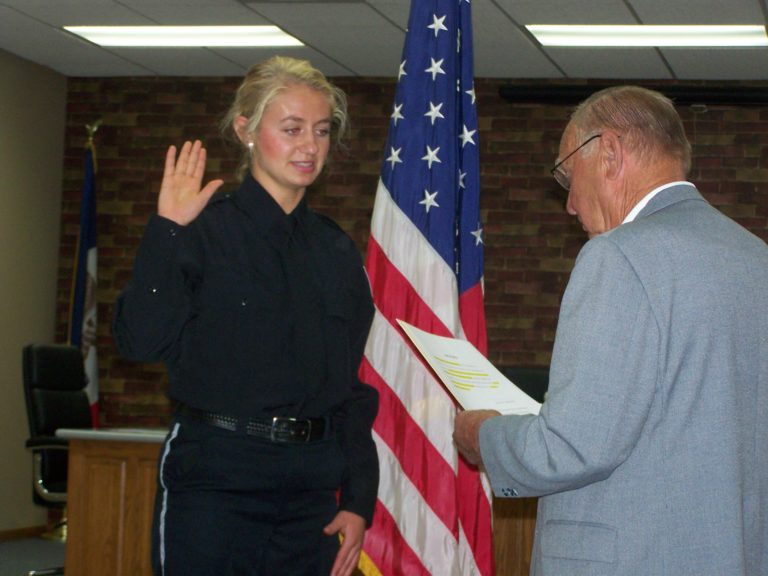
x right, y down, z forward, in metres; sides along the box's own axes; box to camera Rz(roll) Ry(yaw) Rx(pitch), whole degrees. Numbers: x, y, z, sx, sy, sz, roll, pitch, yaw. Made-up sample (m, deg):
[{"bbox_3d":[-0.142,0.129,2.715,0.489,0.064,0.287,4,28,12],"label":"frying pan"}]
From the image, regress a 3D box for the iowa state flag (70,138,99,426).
[{"bbox_3d":[-1.772,0.099,12.323,0.250,2.046,0.200,2,-3,14],"label":"iowa state flag"}]

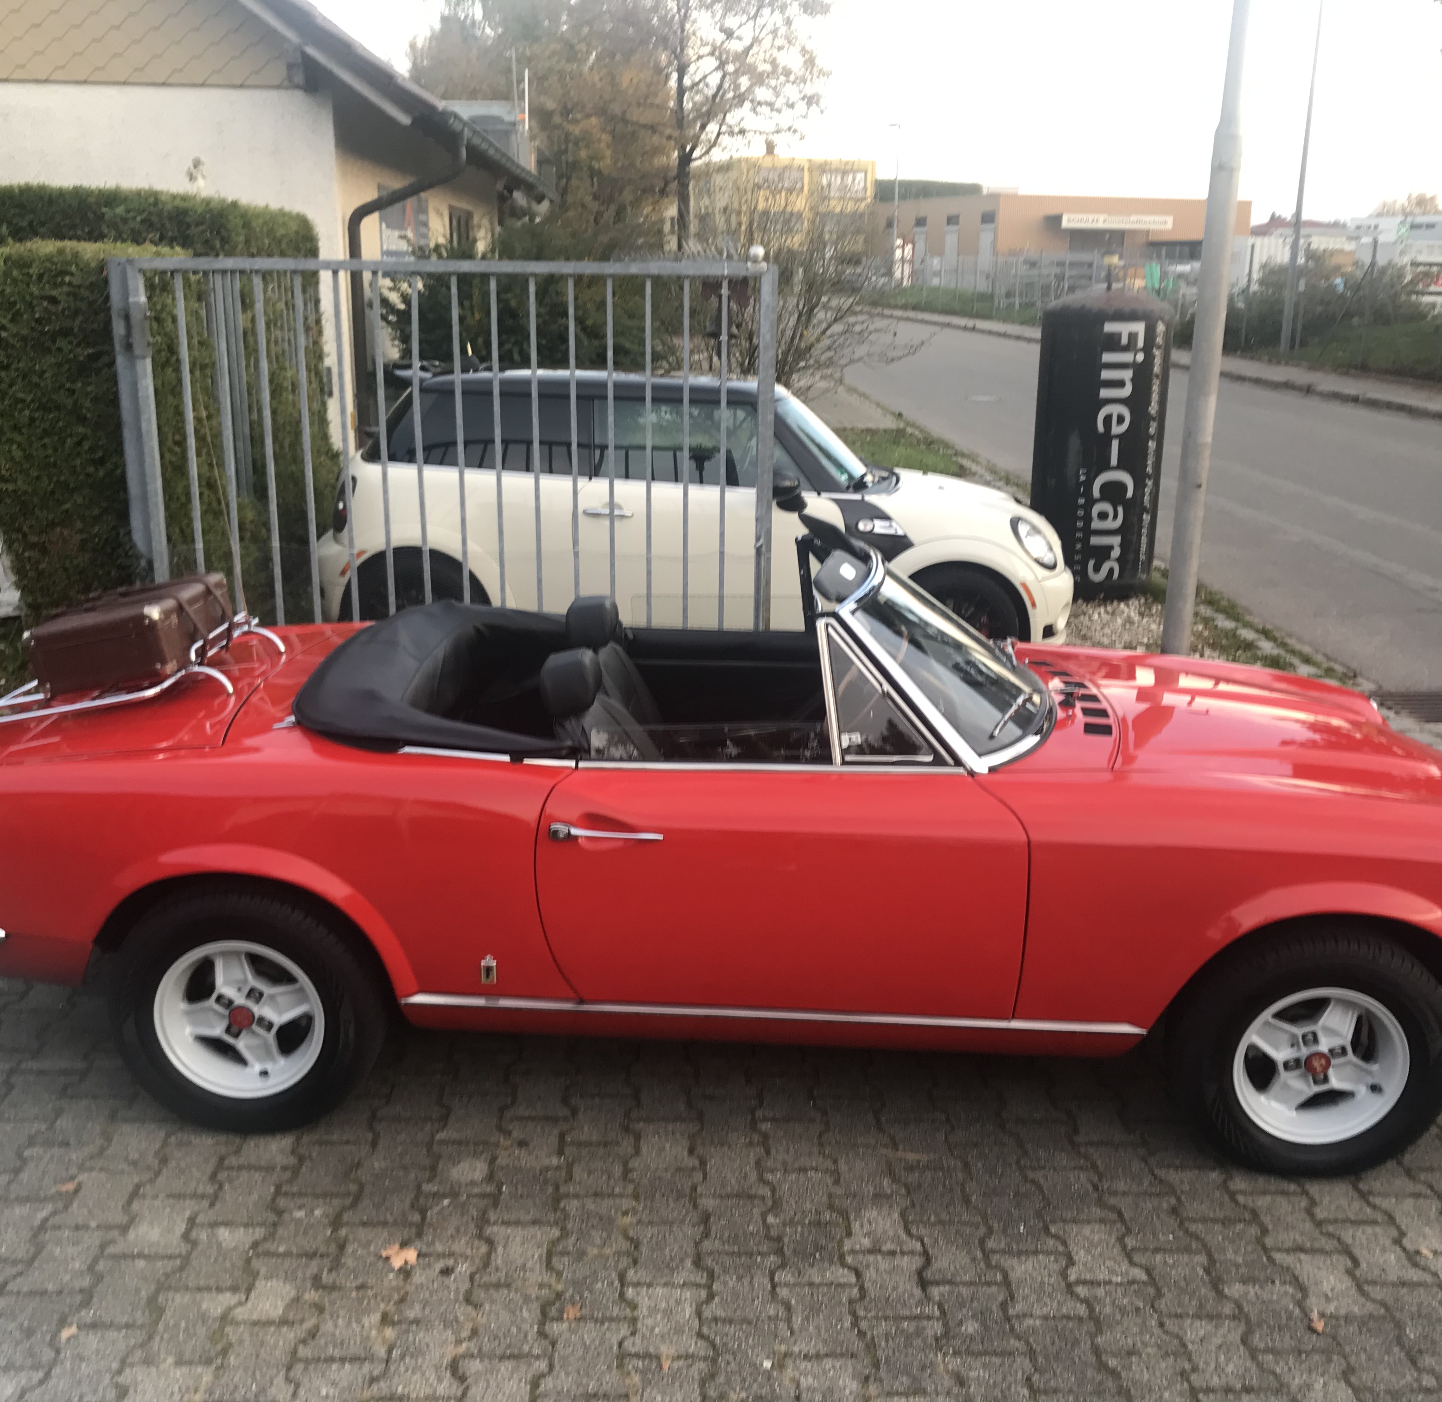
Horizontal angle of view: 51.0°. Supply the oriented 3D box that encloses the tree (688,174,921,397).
[{"bbox_3d":[0.808,-4.079,16.070,2.442,2.757,2.319,1,16,3],"label":"tree"}]

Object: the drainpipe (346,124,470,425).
[{"bbox_3d":[-2.059,-2.453,10.277,0.845,2.752,0.120,0,16,-3],"label":"drainpipe"}]

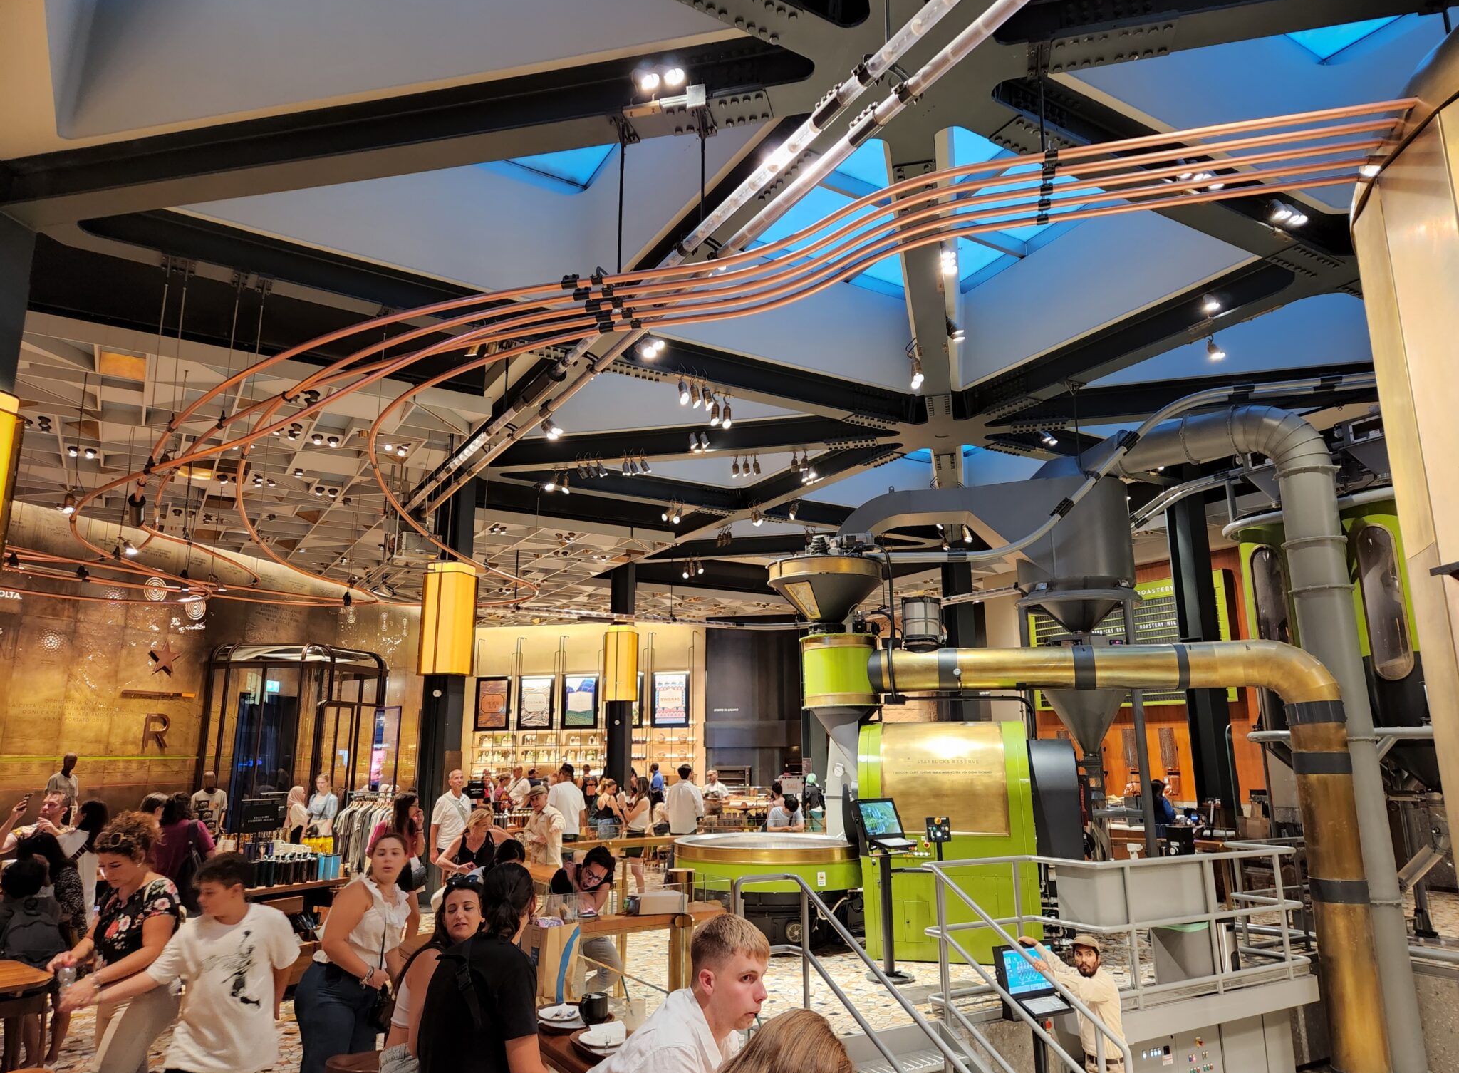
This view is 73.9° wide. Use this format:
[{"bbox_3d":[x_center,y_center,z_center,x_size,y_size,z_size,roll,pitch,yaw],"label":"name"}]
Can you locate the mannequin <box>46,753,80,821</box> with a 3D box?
[{"bbox_3d":[-9.707,4.080,14.049,0.300,1.860,0.480,-3,-13,14],"label":"mannequin"}]

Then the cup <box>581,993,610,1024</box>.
[{"bbox_3d":[-0.459,1.591,3.264,0.086,0.083,0.116,-8,-15,30],"label":"cup"}]

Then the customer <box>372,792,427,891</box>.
[{"bbox_3d":[-2.964,3.093,8.626,0.420,1.578,0.460,3,-13,-11],"label":"customer"}]

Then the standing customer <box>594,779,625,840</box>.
[{"bbox_3d":[-1.680,4.265,13.592,0.430,1.660,0.320,-10,-16,36],"label":"standing customer"}]

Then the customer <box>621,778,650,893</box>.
[{"bbox_3d":[-1.231,4.026,12.829,0.450,1.620,0.450,-3,-13,11],"label":"customer"}]

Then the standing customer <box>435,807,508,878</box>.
[{"bbox_3d":[-2.300,3.113,8.508,0.620,1.460,0.550,3,-13,-14],"label":"standing customer"}]

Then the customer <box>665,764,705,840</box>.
[{"bbox_3d":[-0.610,3.997,13.036,0.530,1.790,0.340,-3,-13,11],"label":"customer"}]

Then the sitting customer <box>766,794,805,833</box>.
[{"bbox_3d":[0.713,3.956,12.403,0.550,1.200,0.650,-1,-13,3],"label":"sitting customer"}]

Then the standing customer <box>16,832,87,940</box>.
[{"bbox_3d":[-4.414,2.653,6.323,0.600,1.380,0.500,0,-13,0],"label":"standing customer"}]

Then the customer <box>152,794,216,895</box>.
[{"bbox_3d":[-4.351,2.848,7.662,0.520,1.600,0.420,5,-14,-22],"label":"customer"}]

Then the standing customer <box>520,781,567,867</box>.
[{"bbox_3d":[-2.085,3.619,10.765,0.500,1.660,0.370,-6,-14,24],"label":"standing customer"}]

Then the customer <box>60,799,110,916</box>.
[{"bbox_3d":[-5.563,3.077,8.275,0.360,1.620,0.420,-1,-13,3],"label":"customer"}]

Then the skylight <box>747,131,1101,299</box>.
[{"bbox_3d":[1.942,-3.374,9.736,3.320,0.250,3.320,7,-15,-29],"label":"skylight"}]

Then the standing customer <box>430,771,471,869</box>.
[{"bbox_3d":[-3.215,3.569,11.082,0.480,1.750,0.300,10,-16,-36],"label":"standing customer"}]

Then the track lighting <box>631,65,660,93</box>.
[{"bbox_3d":[-0.542,-2.959,6.269,0.120,0.180,0.125,12,-55,-41],"label":"track lighting"}]

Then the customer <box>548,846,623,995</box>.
[{"bbox_3d":[-0.909,2.640,6.167,0.500,1.270,0.570,6,-14,-24],"label":"customer"}]

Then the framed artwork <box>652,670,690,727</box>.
[{"bbox_3d":[-1.362,3.796,22.500,0.920,1.280,0.080,-5,-14,20],"label":"framed artwork"}]

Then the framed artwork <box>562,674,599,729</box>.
[{"bbox_3d":[-3.561,3.951,23.205,0.930,1.280,0.080,-3,-13,14],"label":"framed artwork"}]

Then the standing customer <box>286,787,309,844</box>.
[{"bbox_3d":[-6.060,4.252,13.521,0.380,1.500,0.450,1,-13,-3],"label":"standing customer"}]

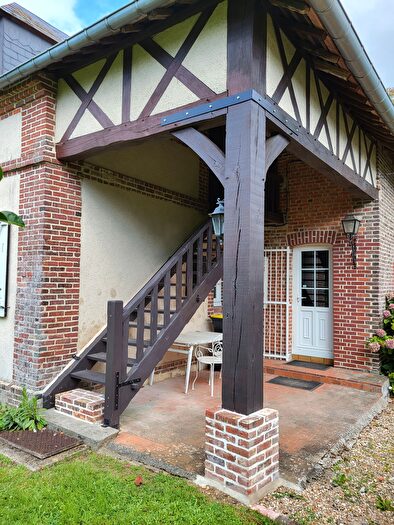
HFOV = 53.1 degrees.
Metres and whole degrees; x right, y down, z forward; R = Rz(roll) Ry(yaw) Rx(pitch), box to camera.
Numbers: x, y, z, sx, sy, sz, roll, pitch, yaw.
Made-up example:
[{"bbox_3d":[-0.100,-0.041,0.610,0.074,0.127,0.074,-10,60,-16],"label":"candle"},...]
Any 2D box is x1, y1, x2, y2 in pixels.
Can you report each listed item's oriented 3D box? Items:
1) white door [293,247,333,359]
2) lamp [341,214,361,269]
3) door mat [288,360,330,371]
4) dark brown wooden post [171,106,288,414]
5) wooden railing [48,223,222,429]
[{"bbox_3d":[2.201,0.742,7.490,0.844,2.085,0.090,-1,-3,37],"label":"white door"},{"bbox_3d":[2.698,-0.363,6.864,0.270,0.920,0.390,-1,-3,37],"label":"lamp"},{"bbox_3d":[2.071,1.898,7.318,0.753,0.020,0.400,-1,-3,37],"label":"door mat"},{"bbox_3d":[0.346,-0.015,3.993,0.986,2.623,1.006,-1,-3,37],"label":"dark brown wooden post"},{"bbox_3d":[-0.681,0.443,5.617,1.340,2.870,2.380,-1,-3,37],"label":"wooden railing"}]

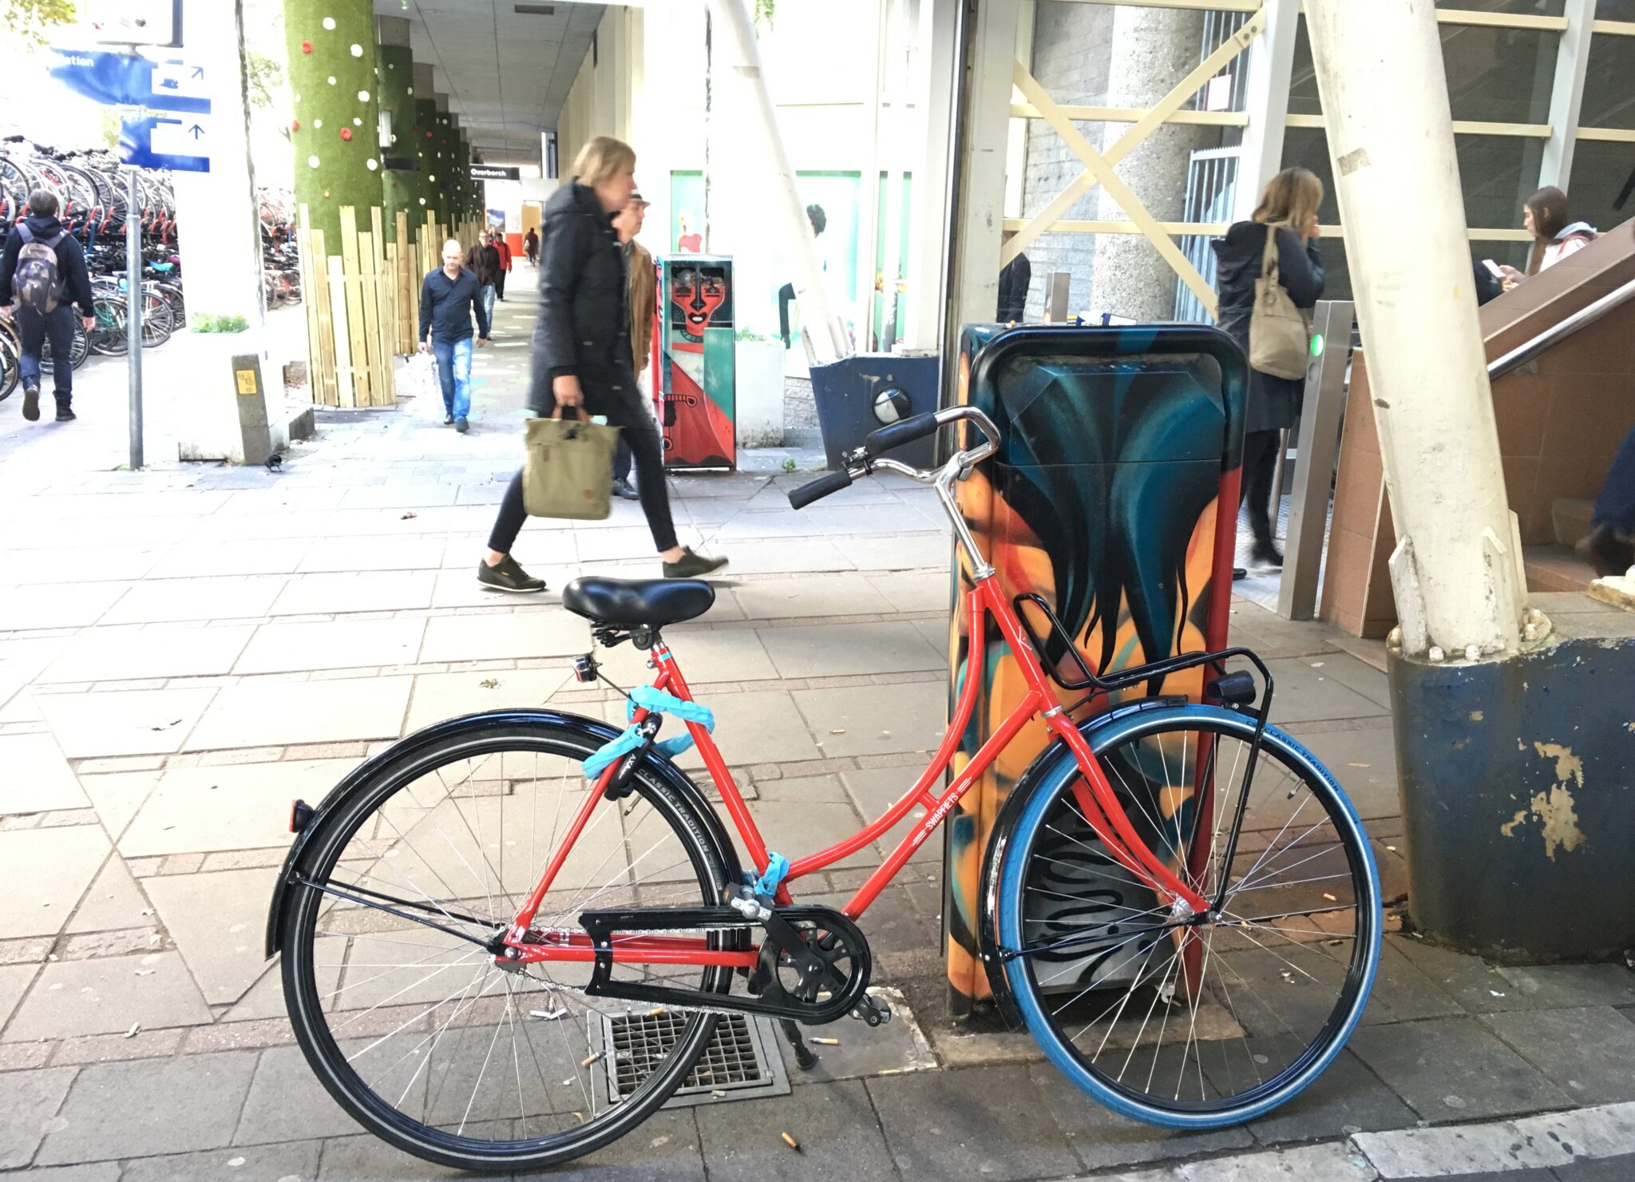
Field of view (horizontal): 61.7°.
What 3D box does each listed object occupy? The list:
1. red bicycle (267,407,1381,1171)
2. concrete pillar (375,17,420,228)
[{"bbox_3d":[0.060,0.300,2.370,1.880,1.200,0.600,-1,5,-8],"label":"red bicycle"},{"bbox_3d":[-6.137,-5.668,19.458,0.850,4.600,0.850,-2,15,-12],"label":"concrete pillar"}]

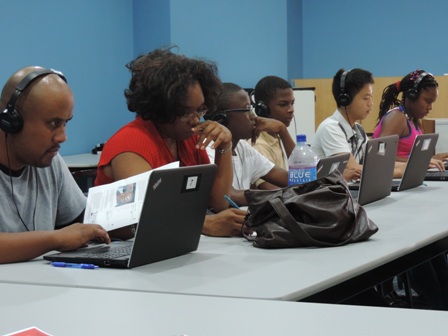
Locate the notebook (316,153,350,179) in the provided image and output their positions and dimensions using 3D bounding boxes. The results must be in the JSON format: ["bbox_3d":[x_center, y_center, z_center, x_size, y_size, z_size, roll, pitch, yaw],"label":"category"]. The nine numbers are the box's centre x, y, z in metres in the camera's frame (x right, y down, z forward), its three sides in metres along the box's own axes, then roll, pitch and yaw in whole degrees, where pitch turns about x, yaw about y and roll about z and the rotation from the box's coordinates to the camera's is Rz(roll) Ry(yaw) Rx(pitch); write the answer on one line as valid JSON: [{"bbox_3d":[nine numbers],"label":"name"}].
[{"bbox_3d":[0.213,0.056,3.757,0.308,0.207,0.322,1,4,25],"label":"notebook"}]

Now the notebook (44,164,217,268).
[{"bbox_3d":[-0.224,0.105,2.869,0.299,0.230,0.342,1,4,26],"label":"notebook"}]

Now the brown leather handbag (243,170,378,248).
[{"bbox_3d":[0.238,0.107,3.143,0.355,0.178,0.230,-1,4,-7],"label":"brown leather handbag"}]

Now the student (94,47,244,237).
[{"bbox_3d":[-0.119,0.281,3.444,0.670,1.265,0.480,1,4,32],"label":"student"}]

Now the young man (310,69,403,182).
[{"bbox_3d":[0.583,0.195,4.921,0.660,1.235,0.450,1,4,28],"label":"young man"}]

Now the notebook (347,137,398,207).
[{"bbox_3d":[0.463,0.004,4.299,0.270,0.236,0.342,1,4,28],"label":"notebook"}]

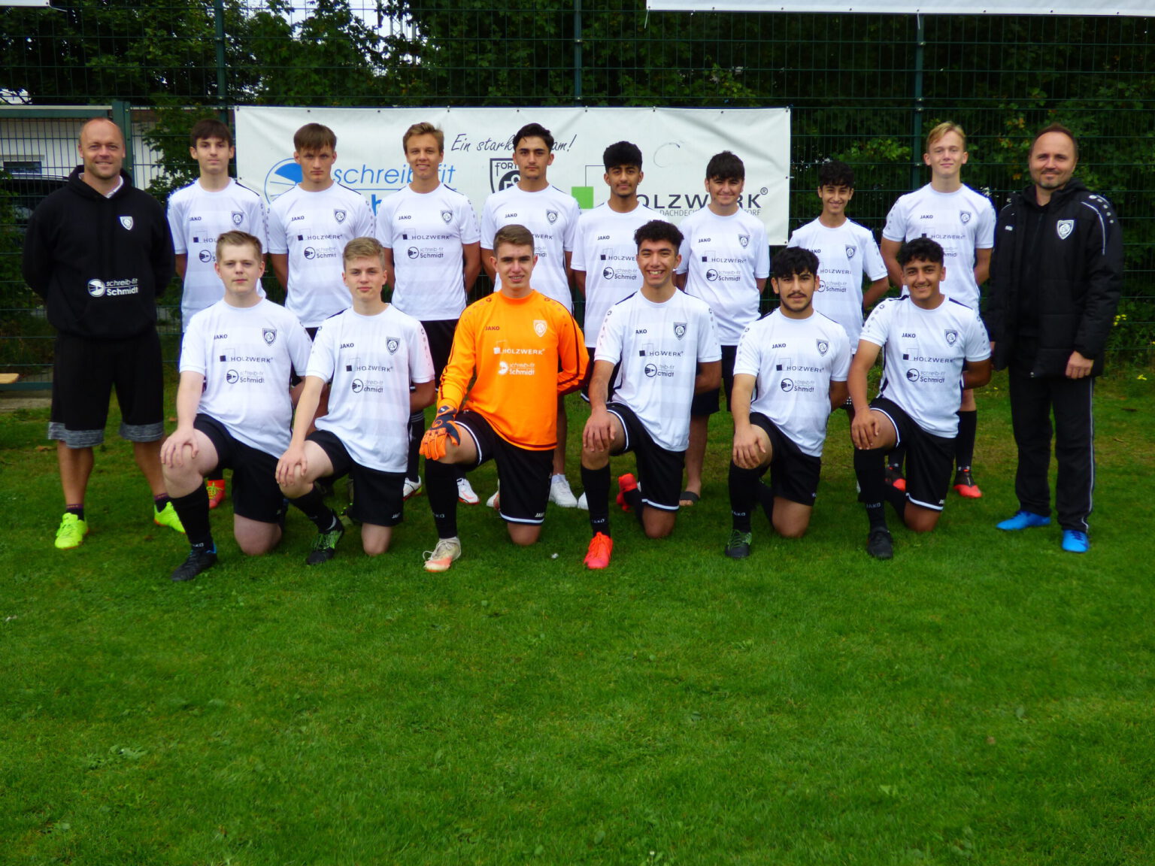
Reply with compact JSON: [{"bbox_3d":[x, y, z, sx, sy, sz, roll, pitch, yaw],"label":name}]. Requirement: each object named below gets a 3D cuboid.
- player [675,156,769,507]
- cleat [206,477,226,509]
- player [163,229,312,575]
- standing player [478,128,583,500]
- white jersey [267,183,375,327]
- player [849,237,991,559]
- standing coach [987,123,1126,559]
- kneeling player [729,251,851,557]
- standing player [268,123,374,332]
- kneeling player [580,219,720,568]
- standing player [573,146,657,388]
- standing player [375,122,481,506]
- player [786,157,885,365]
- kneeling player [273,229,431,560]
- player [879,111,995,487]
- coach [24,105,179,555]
[{"bbox_3d":[0.691,-0.493,6.163,0.457,1.647,0.367,1,10,4],"label":"player"},{"bbox_3d":[-1.736,0.281,6.177,0.105,0.115,0.285,0,9,3],"label":"cleat"},{"bbox_3d":[-1.301,-0.155,5.204,0.520,1.289,0.880,-1,9,-2],"label":"player"},{"bbox_3d":[-0.223,-0.550,6.133,0.486,1.775,0.367,-1,10,-2],"label":"standing player"},{"bbox_3d":[-1.206,-0.843,6.122,0.506,0.667,0.278,-2,10,-8],"label":"white jersey"},{"bbox_3d":[1.436,-0.197,5.561,0.625,1.266,0.953,1,10,8],"label":"player"},{"bbox_3d":[2.005,-0.407,5.443,0.556,1.717,0.437,6,12,32],"label":"standing coach"},{"bbox_3d":[0.859,-0.170,5.471,0.550,1.209,0.850,0,9,3],"label":"kneeling player"},{"bbox_3d":[-1.201,-0.547,6.112,0.497,1.765,0.360,-1,9,-4],"label":"standing player"},{"bbox_3d":[0.302,-0.211,5.436,0.586,1.344,0.973,0,10,0],"label":"kneeling player"},{"bbox_3d":[0.205,-0.499,6.060,0.471,1.673,0.360,0,9,2],"label":"standing player"},{"bbox_3d":[-0.715,-0.565,6.200,0.496,1.785,0.377,-1,10,-4],"label":"standing player"},{"bbox_3d":[1.230,-0.488,6.225,0.479,1.586,0.360,2,10,13],"label":"player"},{"bbox_3d":[-0.861,-0.169,5.374,0.580,1.258,0.740,0,9,0],"label":"kneeling player"},{"bbox_3d":[1.719,-0.588,6.270,0.557,1.765,0.360,1,9,6],"label":"player"},{"bbox_3d":[-2.010,-0.430,5.518,0.625,1.762,0.477,-3,10,-18],"label":"coach"}]

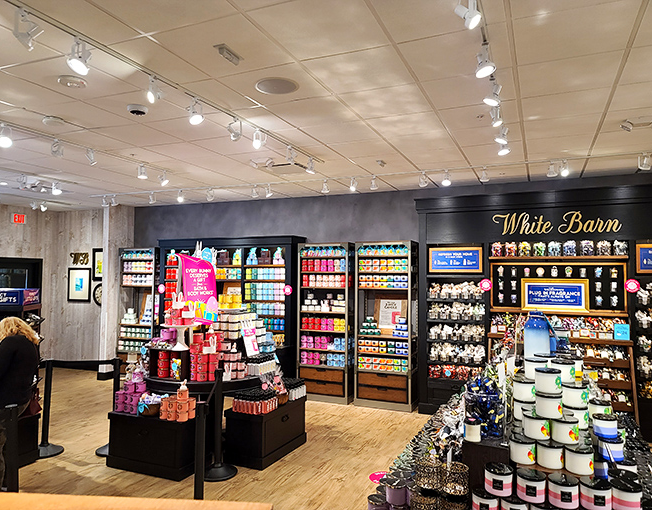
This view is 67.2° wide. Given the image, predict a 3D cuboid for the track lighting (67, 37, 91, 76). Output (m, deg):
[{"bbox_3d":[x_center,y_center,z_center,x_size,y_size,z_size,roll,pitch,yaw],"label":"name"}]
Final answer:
[{"bbox_3d":[-1.326,-1.074,2.640,0.132,0.188,0.114,2,-3,-38],"label":"track lighting"}]

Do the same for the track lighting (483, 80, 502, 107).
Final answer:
[{"bbox_3d":[1.085,-1.047,3.190,0.120,0.165,0.110,0,-3,7],"label":"track lighting"}]

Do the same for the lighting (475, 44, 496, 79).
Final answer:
[{"bbox_3d":[0.877,-1.069,2.696,0.130,0.172,0.117,-1,-3,30],"label":"lighting"}]

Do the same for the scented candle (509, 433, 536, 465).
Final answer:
[{"bbox_3d":[0.808,0.796,2.012,0.102,0.089,0.102,2,-3,-38],"label":"scented candle"}]

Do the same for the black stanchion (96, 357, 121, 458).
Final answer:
[{"bbox_3d":[-2.312,1.642,5.426,0.360,0.990,0.360,-1,-3,24],"label":"black stanchion"}]

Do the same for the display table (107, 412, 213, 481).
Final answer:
[{"bbox_3d":[-1.622,1.786,4.806,0.872,0.533,0.460,-1,-3,24],"label":"display table"}]

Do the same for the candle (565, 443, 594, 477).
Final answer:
[{"bbox_3d":[1.031,0.831,1.996,0.103,0.092,0.103,-2,-3,41],"label":"candle"}]

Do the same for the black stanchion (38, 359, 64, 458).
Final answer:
[{"bbox_3d":[-2.903,1.564,5.108,0.355,0.965,0.355,-1,-3,24],"label":"black stanchion"}]

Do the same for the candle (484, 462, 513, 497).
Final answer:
[{"bbox_3d":[0.663,0.860,1.880,0.103,0.090,0.103,-1,-3,23],"label":"candle"}]

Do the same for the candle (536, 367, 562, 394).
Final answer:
[{"bbox_3d":[0.938,0.532,2.072,0.102,0.089,0.102,2,-3,-38],"label":"candle"}]

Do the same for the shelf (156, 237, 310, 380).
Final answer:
[{"bbox_3d":[-1.735,0.969,8.238,2.725,2.490,0.880,-1,-3,24],"label":"shelf"}]

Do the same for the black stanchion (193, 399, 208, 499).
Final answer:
[{"bbox_3d":[-0.890,1.526,3.466,0.350,0.955,0.350,-1,-3,24],"label":"black stanchion"}]

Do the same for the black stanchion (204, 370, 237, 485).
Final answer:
[{"bbox_3d":[-1.006,1.569,4.639,0.350,0.990,0.350,1,-2,0],"label":"black stanchion"}]

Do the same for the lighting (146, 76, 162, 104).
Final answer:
[{"bbox_3d":[-1.102,-1.058,3.160,0.100,0.185,0.120,-2,-3,44],"label":"lighting"}]

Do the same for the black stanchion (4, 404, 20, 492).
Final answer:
[{"bbox_3d":[-2.222,1.561,3.449,0.360,0.990,0.360,-1,-3,24],"label":"black stanchion"}]

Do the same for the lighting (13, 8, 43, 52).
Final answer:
[{"bbox_3d":[-1.440,-1.087,2.375,0.145,0.200,0.125,2,-3,-37],"label":"lighting"}]

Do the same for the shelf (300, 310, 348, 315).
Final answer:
[{"bbox_3d":[0.040,0.883,7.600,0.775,0.033,0.430,-1,-3,24],"label":"shelf"}]

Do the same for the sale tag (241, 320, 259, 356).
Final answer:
[{"bbox_3d":[-0.847,0.930,5.458,0.020,0.390,0.220,-16,-9,22],"label":"sale tag"}]

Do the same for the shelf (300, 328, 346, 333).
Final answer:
[{"bbox_3d":[0.038,1.161,7.588,0.775,0.033,0.430,-1,-3,24],"label":"shelf"}]

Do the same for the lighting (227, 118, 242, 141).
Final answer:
[{"bbox_3d":[-0.743,-1.020,4.008,0.125,0.190,0.145,-1,-3,35],"label":"lighting"}]

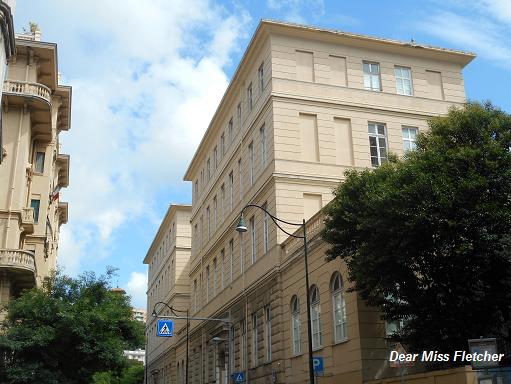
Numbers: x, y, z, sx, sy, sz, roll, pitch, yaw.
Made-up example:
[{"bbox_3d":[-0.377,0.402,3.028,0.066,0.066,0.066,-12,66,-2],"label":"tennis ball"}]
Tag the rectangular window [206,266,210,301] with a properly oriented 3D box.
[{"bbox_3d":[-3.942,7.908,55.331,0.200,3.096,1.224,5,-21,-15],"label":"rectangular window"}]

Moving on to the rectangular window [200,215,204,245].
[{"bbox_3d":[-4.394,3.529,54.891,0.220,2.952,1.104,5,-21,-15],"label":"rectangular window"}]

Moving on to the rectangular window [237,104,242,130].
[{"bbox_3d":[-0.932,-5.127,44.218,0.200,1.961,0.999,5,-21,-15],"label":"rectangular window"}]

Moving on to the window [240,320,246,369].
[{"bbox_3d":[-0.570,9.101,38.429,0.200,2.997,0.980,5,-21,-15],"label":"window"}]

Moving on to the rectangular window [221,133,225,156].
[{"bbox_3d":[-2.331,-3.443,48.790,0.200,1.942,0.999,5,-21,-15],"label":"rectangular window"}]

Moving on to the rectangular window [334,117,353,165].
[{"bbox_3d":[5.042,-2.887,37.362,1.073,2.905,0.200,5,-21,-15],"label":"rectangular window"}]

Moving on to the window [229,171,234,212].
[{"bbox_3d":[-1.554,0.044,45.708,0.220,2.952,1.104,5,-21,-15],"label":"window"}]

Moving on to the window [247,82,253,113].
[{"bbox_3d":[-0.227,-5.971,41.914,0.200,1.979,0.999,5,-21,-15],"label":"window"}]

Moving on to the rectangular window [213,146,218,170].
[{"bbox_3d":[-3.004,-2.593,50.978,0.200,1.942,0.999,5,-21,-15],"label":"rectangular window"}]

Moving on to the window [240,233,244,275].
[{"bbox_3d":[-0.760,3.783,40.794,0.200,2.923,0.980,5,-21,-15],"label":"window"}]

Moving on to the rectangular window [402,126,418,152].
[{"bbox_3d":[9.435,-2.559,39.301,1.104,2.952,0.220,5,-21,-15],"label":"rectangular window"}]

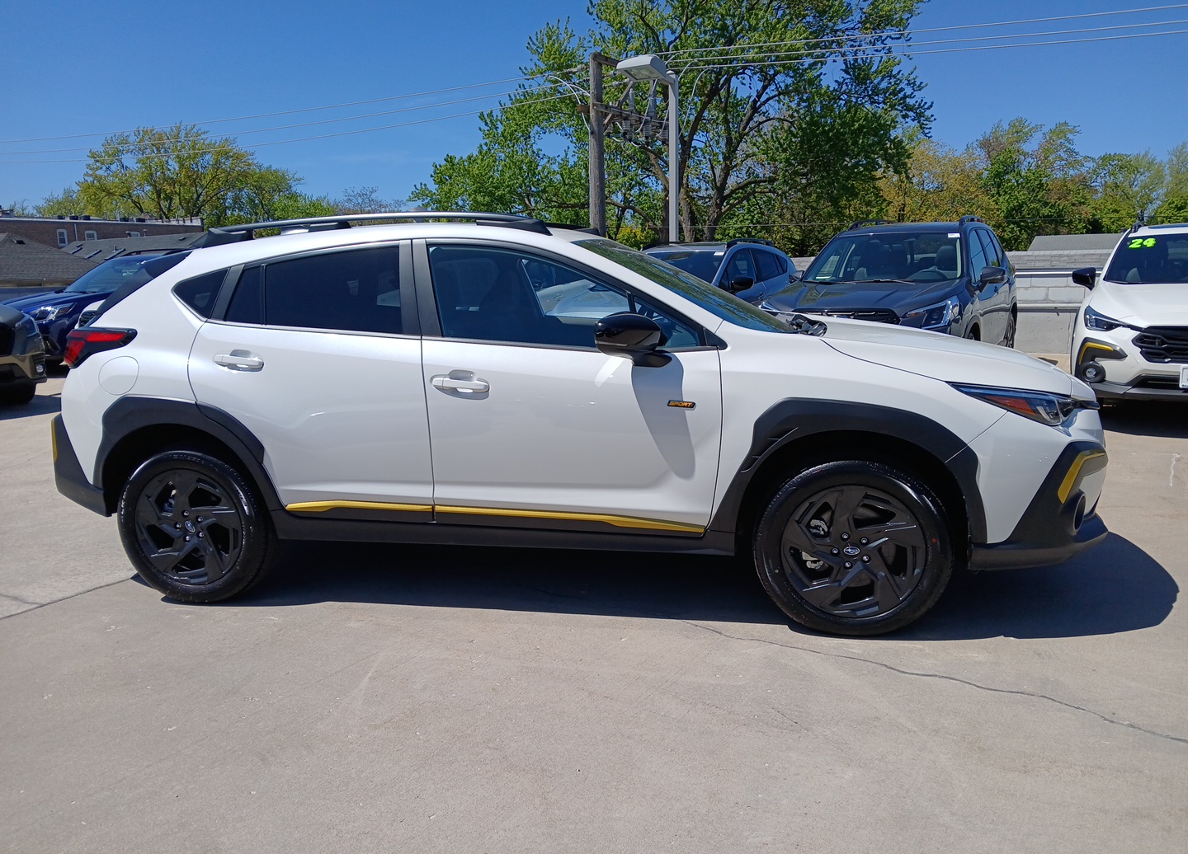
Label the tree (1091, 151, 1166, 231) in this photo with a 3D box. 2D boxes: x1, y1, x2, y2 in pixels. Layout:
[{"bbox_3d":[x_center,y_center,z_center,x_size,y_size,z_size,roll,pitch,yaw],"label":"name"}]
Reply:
[{"bbox_3d":[31.016,-11.791,52.374,5.200,8.482,5.000,5,13,30],"label":"tree"}]

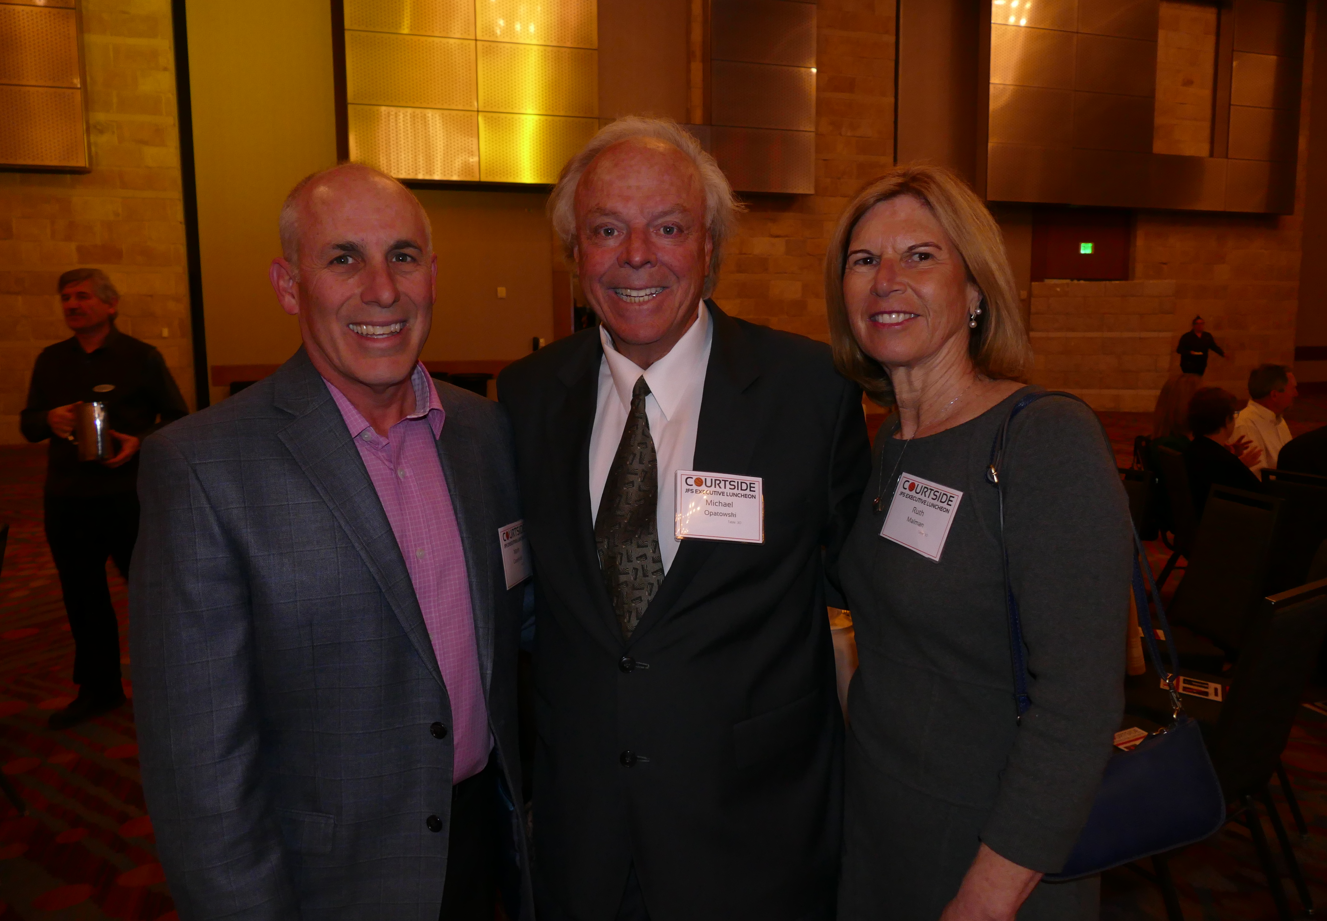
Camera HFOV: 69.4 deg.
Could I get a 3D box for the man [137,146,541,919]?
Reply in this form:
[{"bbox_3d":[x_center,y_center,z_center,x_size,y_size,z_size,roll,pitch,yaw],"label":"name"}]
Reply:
[{"bbox_3d":[-0.374,0.480,1.234,0.380,1.666,0.530,5,8,42],"label":"man"}]

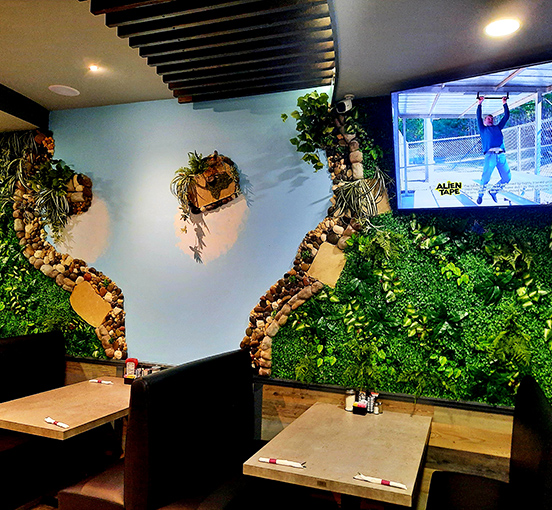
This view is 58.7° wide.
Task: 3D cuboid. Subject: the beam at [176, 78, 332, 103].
[{"bbox_3d":[-0.173,-1.230,3.623,1.225,0.100,0.045,1,-2,21],"label":"beam"}]

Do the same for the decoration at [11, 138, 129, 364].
[{"bbox_3d":[-1.811,-0.136,4.244,1.250,1.940,0.190,1,-2,21],"label":"decoration"}]

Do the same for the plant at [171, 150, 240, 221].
[{"bbox_3d":[-0.530,-0.516,3.721,0.440,0.475,0.280,1,-2,21],"label":"plant"}]

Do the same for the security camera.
[{"bbox_3d":[0.474,-1.026,3.349,0.085,0.135,0.160,1,-3,33],"label":"security camera"}]

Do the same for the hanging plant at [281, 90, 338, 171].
[{"bbox_3d":[0.237,-0.857,3.410,0.340,0.470,0.300,1,-2,21],"label":"hanging plant"}]

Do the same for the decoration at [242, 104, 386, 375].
[{"bbox_3d":[0.255,-0.088,3.475,0.980,1.920,0.150,1,-2,21],"label":"decoration"}]

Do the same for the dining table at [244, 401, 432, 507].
[{"bbox_3d":[0.413,1.385,2.696,0.760,0.760,1.225,1,-2,21],"label":"dining table"}]

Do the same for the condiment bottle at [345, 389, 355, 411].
[{"bbox_3d":[0.493,0.960,3.252,0.062,0.138,0.062,1,-2,21],"label":"condiment bottle"}]

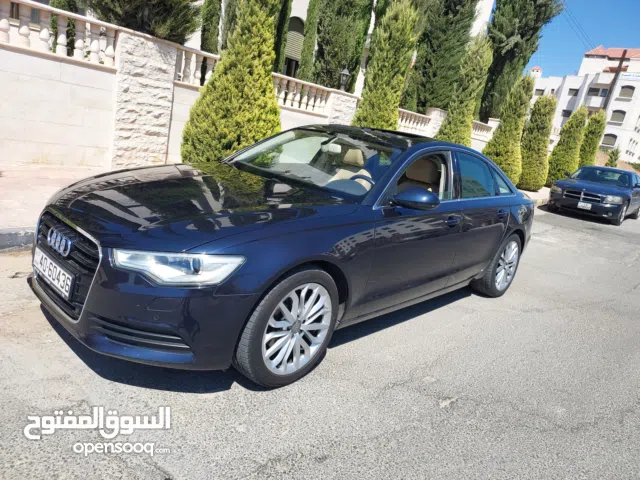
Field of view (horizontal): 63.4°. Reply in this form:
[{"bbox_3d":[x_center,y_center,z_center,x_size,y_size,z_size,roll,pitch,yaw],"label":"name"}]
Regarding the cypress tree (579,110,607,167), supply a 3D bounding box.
[{"bbox_3d":[9.850,-3.200,18.850,0.880,3.000,0.880,24,21,36],"label":"cypress tree"}]

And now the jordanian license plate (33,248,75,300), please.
[{"bbox_3d":[-1.314,0.149,2.529,0.460,0.115,0.020,21,13,37],"label":"jordanian license plate"}]

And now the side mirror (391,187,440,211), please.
[{"bbox_3d":[0.583,-0.250,3.136,0.250,0.165,0.190,21,18,37],"label":"side mirror"}]

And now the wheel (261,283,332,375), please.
[{"bbox_3d":[-0.163,0.438,2.713,0.190,0.500,0.500,22,18,37],"label":"wheel"}]

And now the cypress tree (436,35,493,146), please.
[{"bbox_3d":[2.920,-2.600,10.730,0.980,3.250,0.980,24,21,36],"label":"cypress tree"}]

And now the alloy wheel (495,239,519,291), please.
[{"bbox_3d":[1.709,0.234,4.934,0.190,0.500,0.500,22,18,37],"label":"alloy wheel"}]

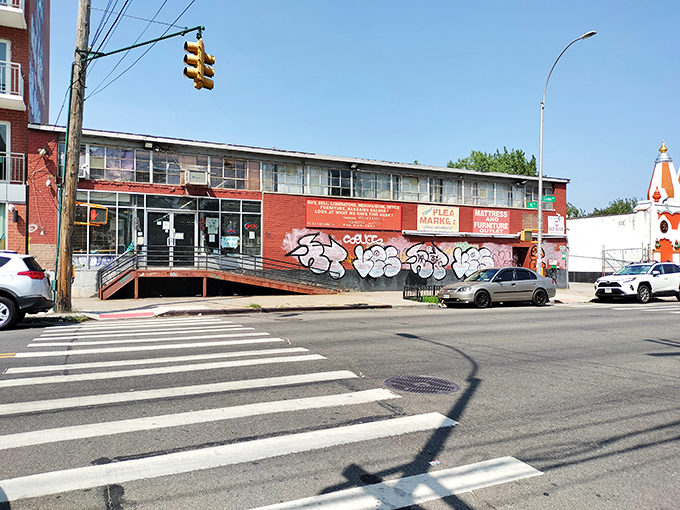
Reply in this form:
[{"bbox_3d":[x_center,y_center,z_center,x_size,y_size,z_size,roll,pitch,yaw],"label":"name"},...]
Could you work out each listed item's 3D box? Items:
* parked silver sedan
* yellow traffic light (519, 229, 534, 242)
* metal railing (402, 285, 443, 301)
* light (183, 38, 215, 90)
[{"bbox_3d":[5.732,1.134,19.330,4.440,1.410,1.730,1,-1,-25],"label":"parked silver sedan"},{"bbox_3d":[7.647,-0.765,21.700,0.480,0.460,0.230,1,-1,-27],"label":"yellow traffic light"},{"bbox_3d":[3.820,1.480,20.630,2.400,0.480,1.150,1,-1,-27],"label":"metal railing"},{"bbox_3d":[-3.772,-5.092,14.200,0.780,1.250,0.370,1,-1,-26],"label":"light"}]

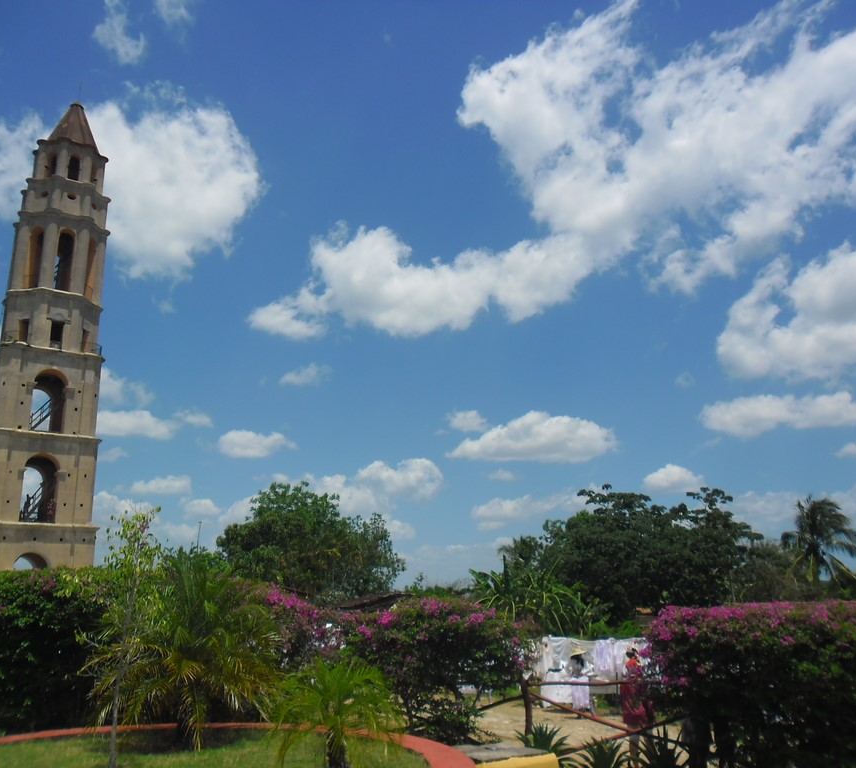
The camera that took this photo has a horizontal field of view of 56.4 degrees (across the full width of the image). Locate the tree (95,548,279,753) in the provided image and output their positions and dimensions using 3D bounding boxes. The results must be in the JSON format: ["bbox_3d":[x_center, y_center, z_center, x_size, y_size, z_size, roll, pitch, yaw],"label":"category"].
[{"bbox_3d":[-3.810,4.112,12.612,2.700,2.940,2.700,3,-17,-16],"label":"tree"}]

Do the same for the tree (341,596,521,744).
[{"bbox_3d":[0.142,5.156,14.530,3.200,2.480,2.400,-2,-17,0],"label":"tree"}]

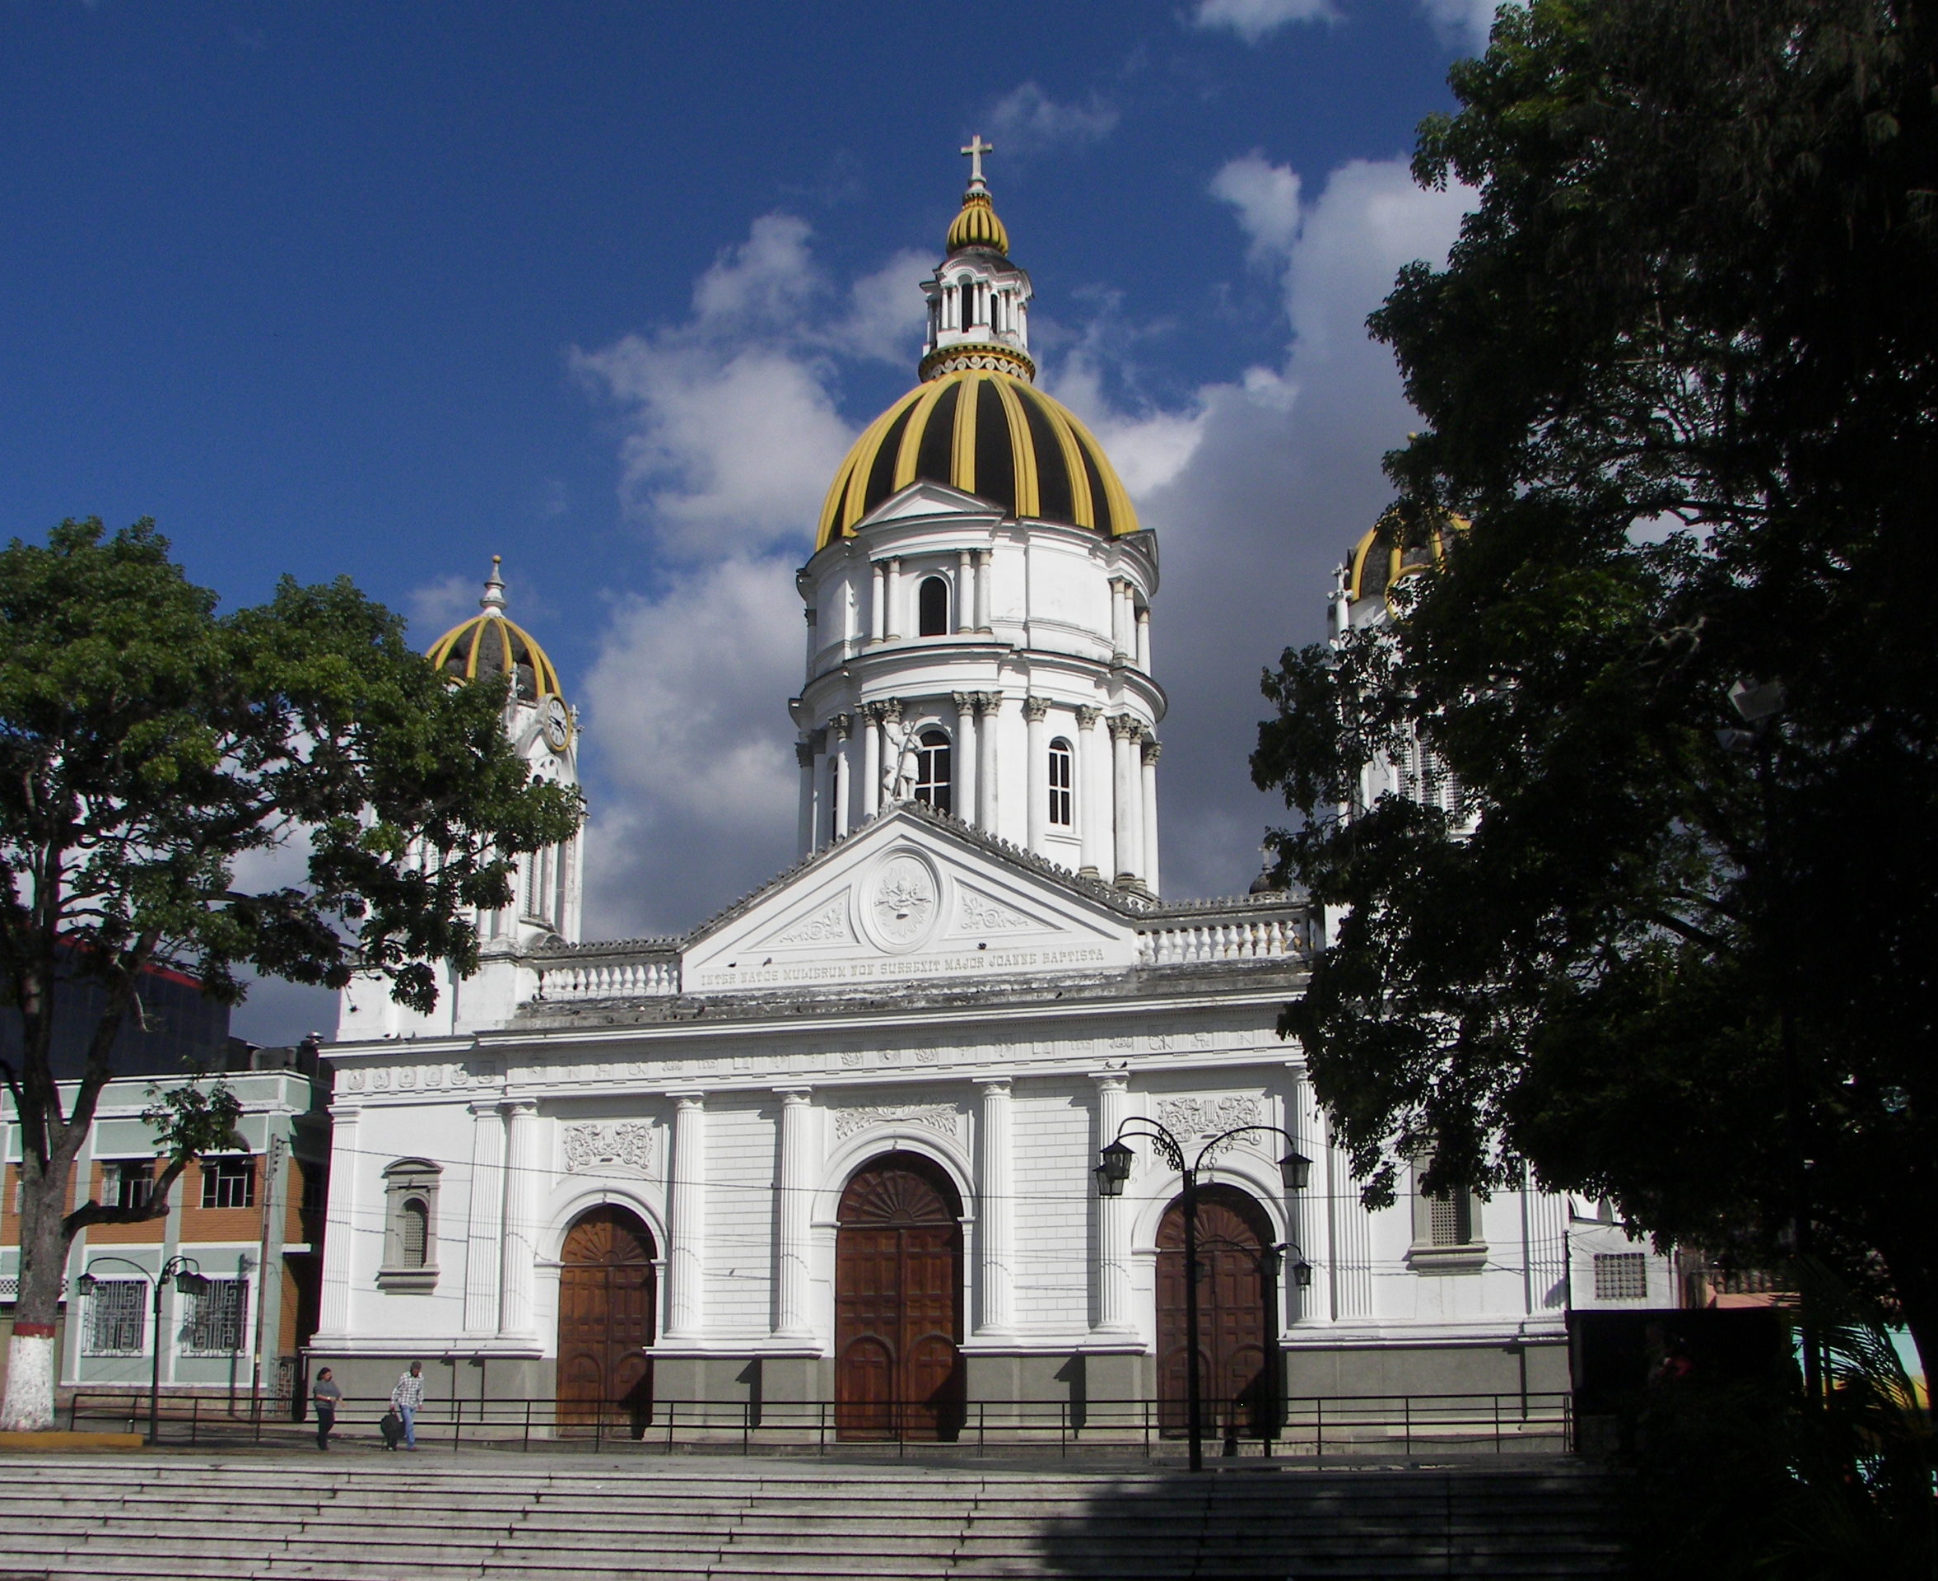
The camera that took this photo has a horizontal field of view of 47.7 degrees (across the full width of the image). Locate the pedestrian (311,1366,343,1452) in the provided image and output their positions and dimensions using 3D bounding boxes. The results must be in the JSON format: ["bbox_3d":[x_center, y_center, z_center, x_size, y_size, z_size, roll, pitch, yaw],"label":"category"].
[{"bbox_3d":[-12.461,12.009,42.600,0.500,1.570,0.500,-6,-16,19],"label":"pedestrian"}]

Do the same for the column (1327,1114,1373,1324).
[{"bbox_3d":[8.198,8.640,47.392,0.880,5.530,0.500,-5,-17,17],"label":"column"}]

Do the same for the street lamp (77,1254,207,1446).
[{"bbox_3d":[-17.100,11.445,44.902,2.600,3.826,2.700,0,-16,0],"label":"street lamp"}]

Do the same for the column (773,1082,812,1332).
[{"bbox_3d":[-3.807,9.124,47.462,0.750,5.273,0.750,0,-16,0],"label":"column"}]

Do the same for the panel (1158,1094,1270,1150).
[{"bbox_3d":[5.078,6.909,45.623,2.308,1.059,0.100,-5,-17,16],"label":"panel"}]

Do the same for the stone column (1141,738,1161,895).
[{"bbox_3d":[4.977,0.922,59.188,0.550,4.600,0.550,-5,-17,17],"label":"stone column"}]

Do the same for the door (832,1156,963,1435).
[{"bbox_3d":[-1.453,10.831,47.080,2.883,5.979,0.150,-5,-17,16],"label":"door"}]

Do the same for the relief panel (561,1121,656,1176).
[{"bbox_3d":[-8.133,8.096,49.537,2.267,1.165,0.100,-5,-17,16],"label":"relief panel"}]

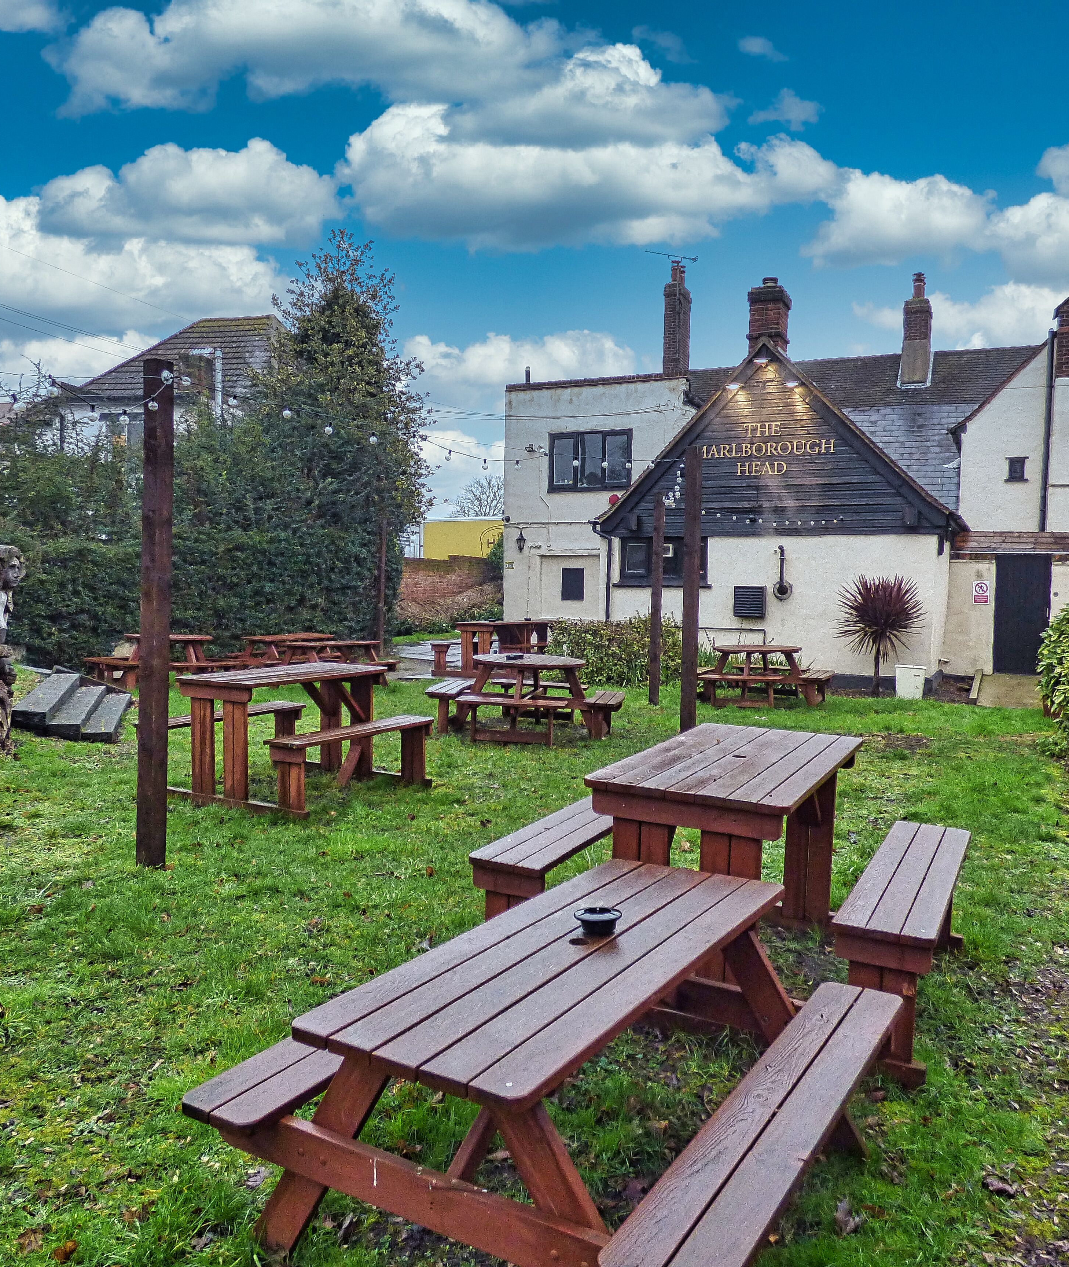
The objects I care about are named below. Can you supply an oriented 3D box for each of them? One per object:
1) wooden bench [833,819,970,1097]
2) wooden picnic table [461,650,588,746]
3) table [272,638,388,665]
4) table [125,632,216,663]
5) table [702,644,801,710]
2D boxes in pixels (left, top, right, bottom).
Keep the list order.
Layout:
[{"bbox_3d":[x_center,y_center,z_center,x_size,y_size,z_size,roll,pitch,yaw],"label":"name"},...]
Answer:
[{"bbox_3d":[1.381,1.109,3.582,0.320,0.480,1.400,2,3,28],"label":"wooden bench"},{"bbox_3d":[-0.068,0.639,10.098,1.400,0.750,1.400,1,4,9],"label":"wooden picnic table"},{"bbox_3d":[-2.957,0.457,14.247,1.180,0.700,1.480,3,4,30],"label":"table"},{"bbox_3d":[-5.201,0.416,13.920,1.270,0.740,1.250,-1,3,-20],"label":"table"},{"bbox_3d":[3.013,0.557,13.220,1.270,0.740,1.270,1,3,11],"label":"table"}]

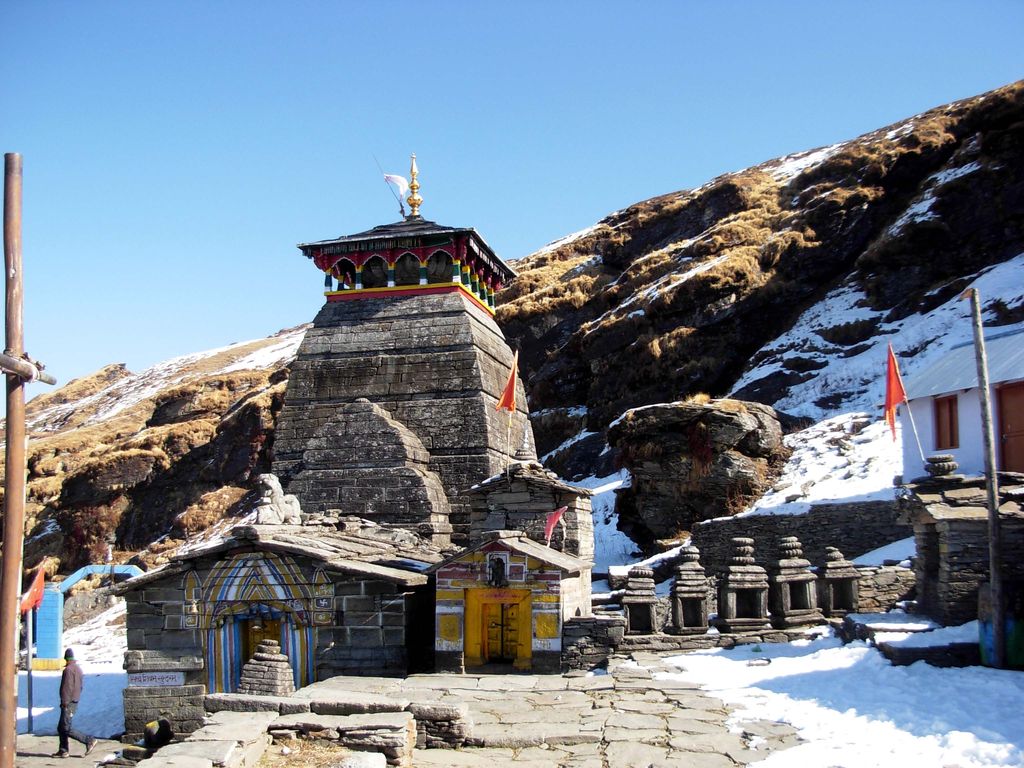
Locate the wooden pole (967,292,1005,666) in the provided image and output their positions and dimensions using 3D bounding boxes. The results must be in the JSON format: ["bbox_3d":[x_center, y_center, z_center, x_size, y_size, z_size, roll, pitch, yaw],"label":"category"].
[{"bbox_3d":[6.455,1.230,15.284,0.130,5.165,0.130,-1,-6,0],"label":"wooden pole"}]

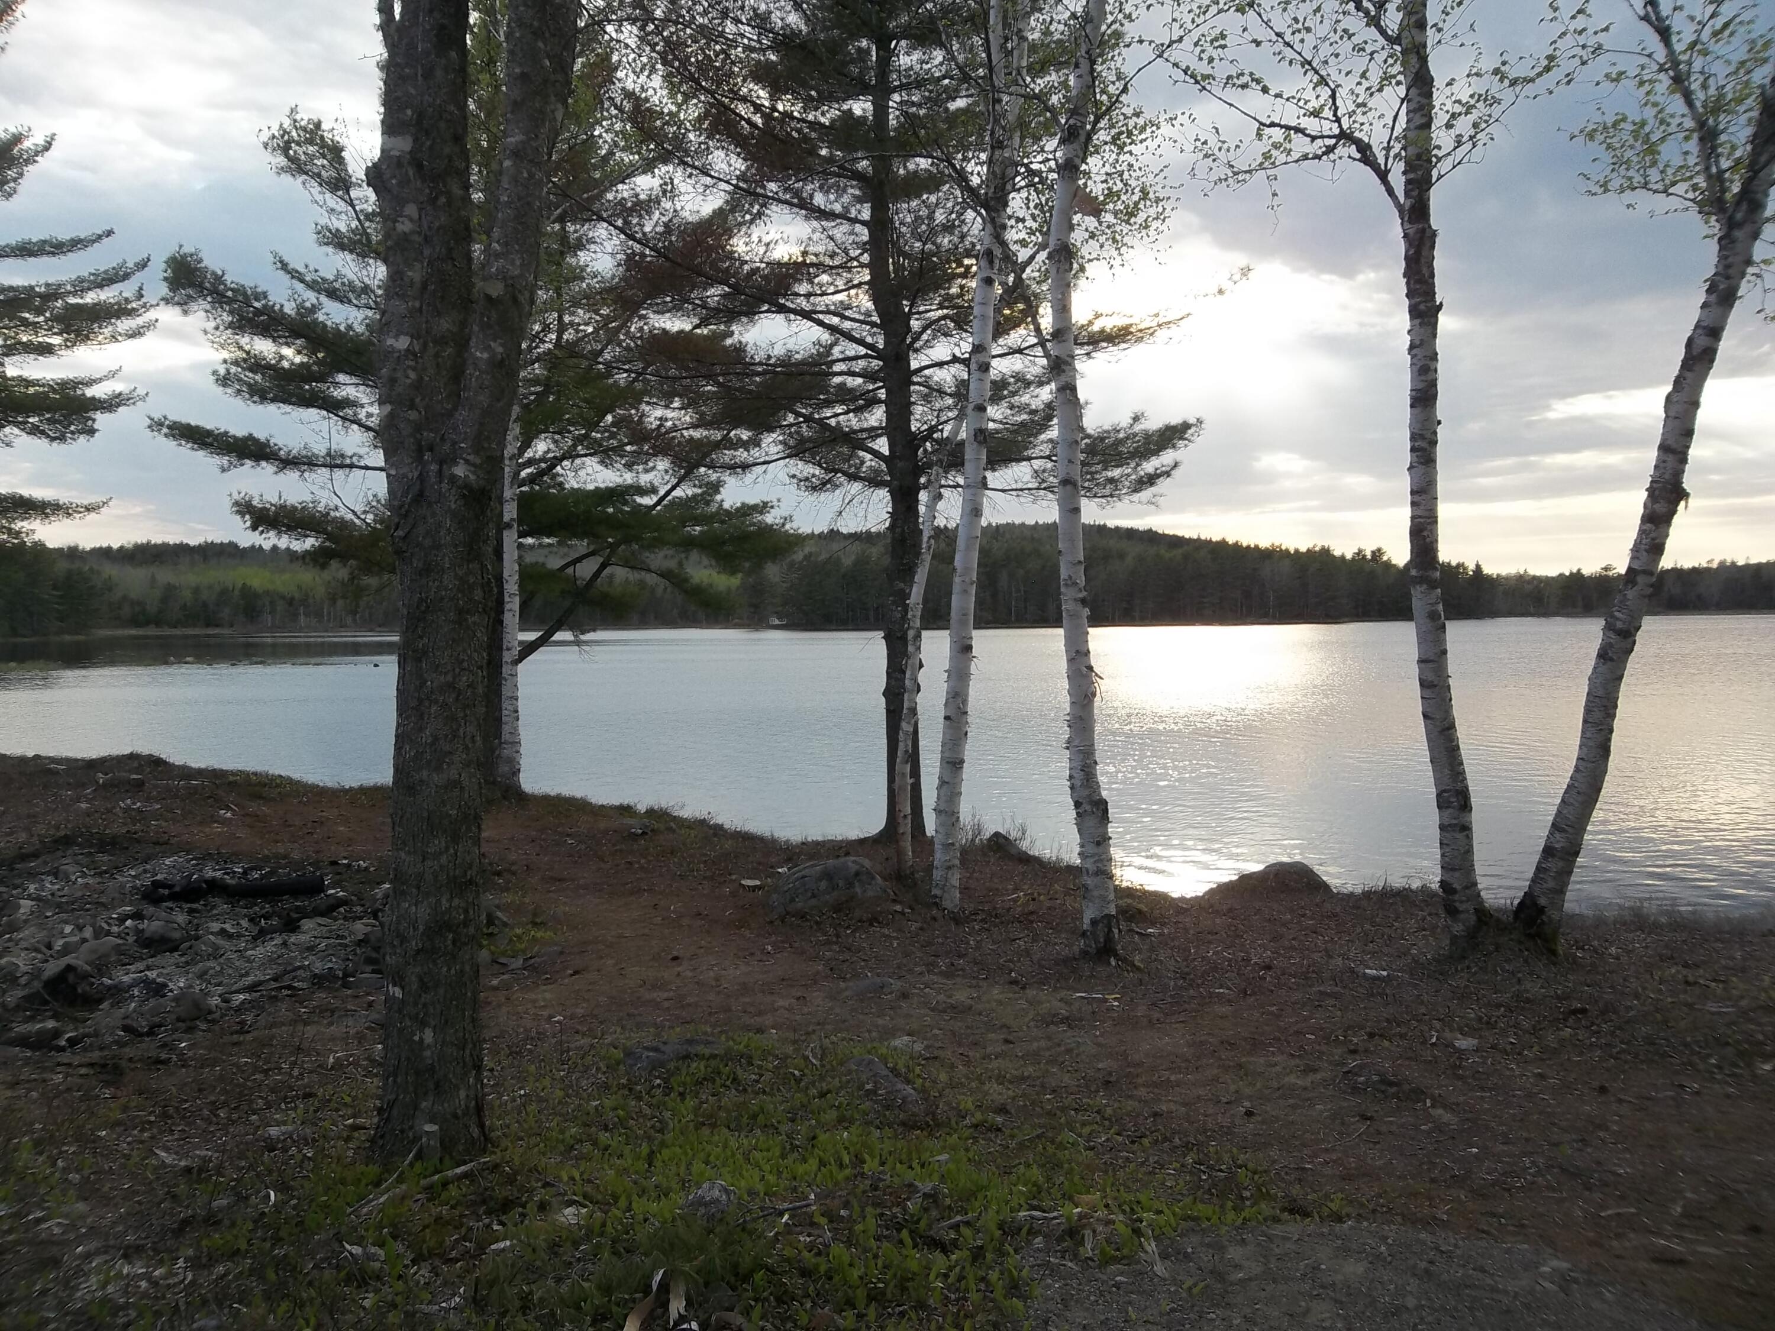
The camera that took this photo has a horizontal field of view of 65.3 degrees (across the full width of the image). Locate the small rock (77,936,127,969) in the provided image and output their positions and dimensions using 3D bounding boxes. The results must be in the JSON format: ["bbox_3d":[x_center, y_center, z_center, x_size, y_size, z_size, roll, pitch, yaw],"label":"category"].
[{"bbox_3d":[-3.752,1.348,6.600,0.235,0.130,0.190,-2,2,-27],"label":"small rock"}]

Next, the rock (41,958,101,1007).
[{"bbox_3d":[-3.481,1.344,5.900,0.260,0.190,0.230,-2,2,-31],"label":"rock"}]

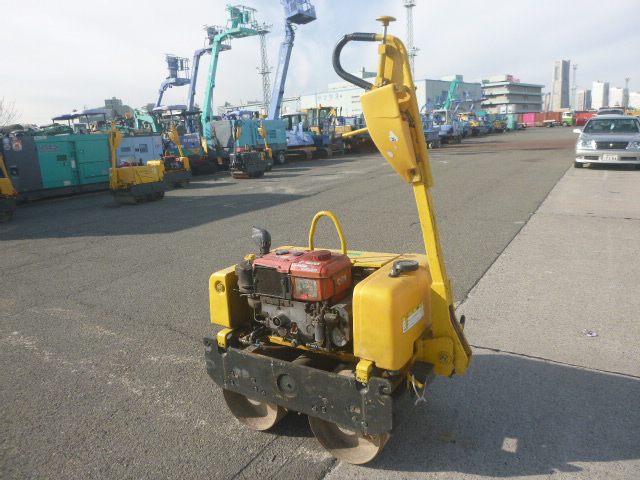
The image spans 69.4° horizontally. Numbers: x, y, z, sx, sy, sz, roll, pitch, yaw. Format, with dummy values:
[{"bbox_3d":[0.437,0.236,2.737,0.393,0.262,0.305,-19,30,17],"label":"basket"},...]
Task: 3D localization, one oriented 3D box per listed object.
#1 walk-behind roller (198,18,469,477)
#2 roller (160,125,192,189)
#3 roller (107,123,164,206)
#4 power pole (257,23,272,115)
[{"bbox_3d":[0.117,0.026,2.298,1.280,1.920,0.700,5,16,28],"label":"walk-behind roller"},{"bbox_3d":[-4.073,-2.404,12.594,0.700,1.880,1.280,8,18,36],"label":"roller"},{"bbox_3d":[-4.184,-1.762,10.088,0.700,1.880,1.280,5,16,26],"label":"roller"},{"bbox_3d":[-12.658,-38.070,108.304,3.200,24.500,3.200,7,17,32],"label":"power pole"}]

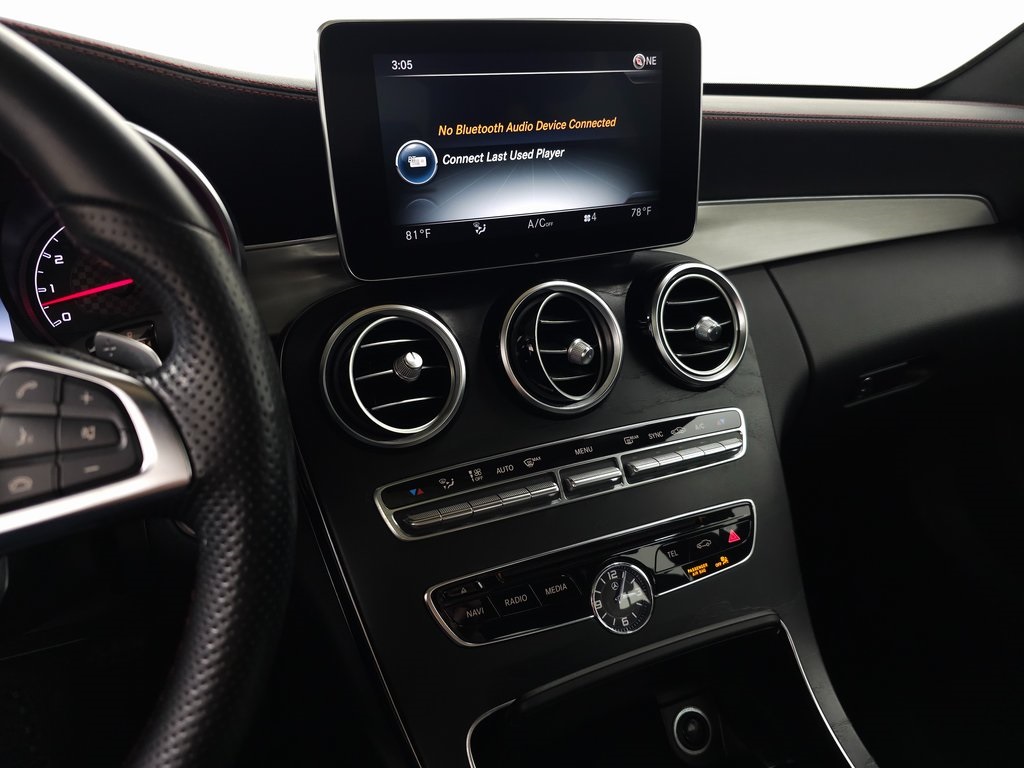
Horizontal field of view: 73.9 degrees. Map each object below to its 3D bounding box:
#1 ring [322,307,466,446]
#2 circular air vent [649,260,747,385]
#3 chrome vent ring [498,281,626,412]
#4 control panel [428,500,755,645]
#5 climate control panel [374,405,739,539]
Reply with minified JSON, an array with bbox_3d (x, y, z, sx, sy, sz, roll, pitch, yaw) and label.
[{"bbox_3d":[-0.067,-0.005,0.388,0.080,0.080,0.020,-10,-3,-15],"label":"ring"},{"bbox_3d":[0.122,-0.040,0.465,0.080,0.080,0.030,-10,-3,-26],"label":"circular air vent"},{"bbox_3d":[0.029,-0.022,0.420,0.080,0.080,0.020,-10,-3,-20],"label":"chrome vent ring"},{"bbox_3d":[0.058,0.116,0.410,0.222,0.047,0.025,-10,-8,-19],"label":"control panel"},{"bbox_3d":[0.042,0.053,0.424,0.253,0.034,0.025,-10,-5,-19],"label":"climate control panel"}]

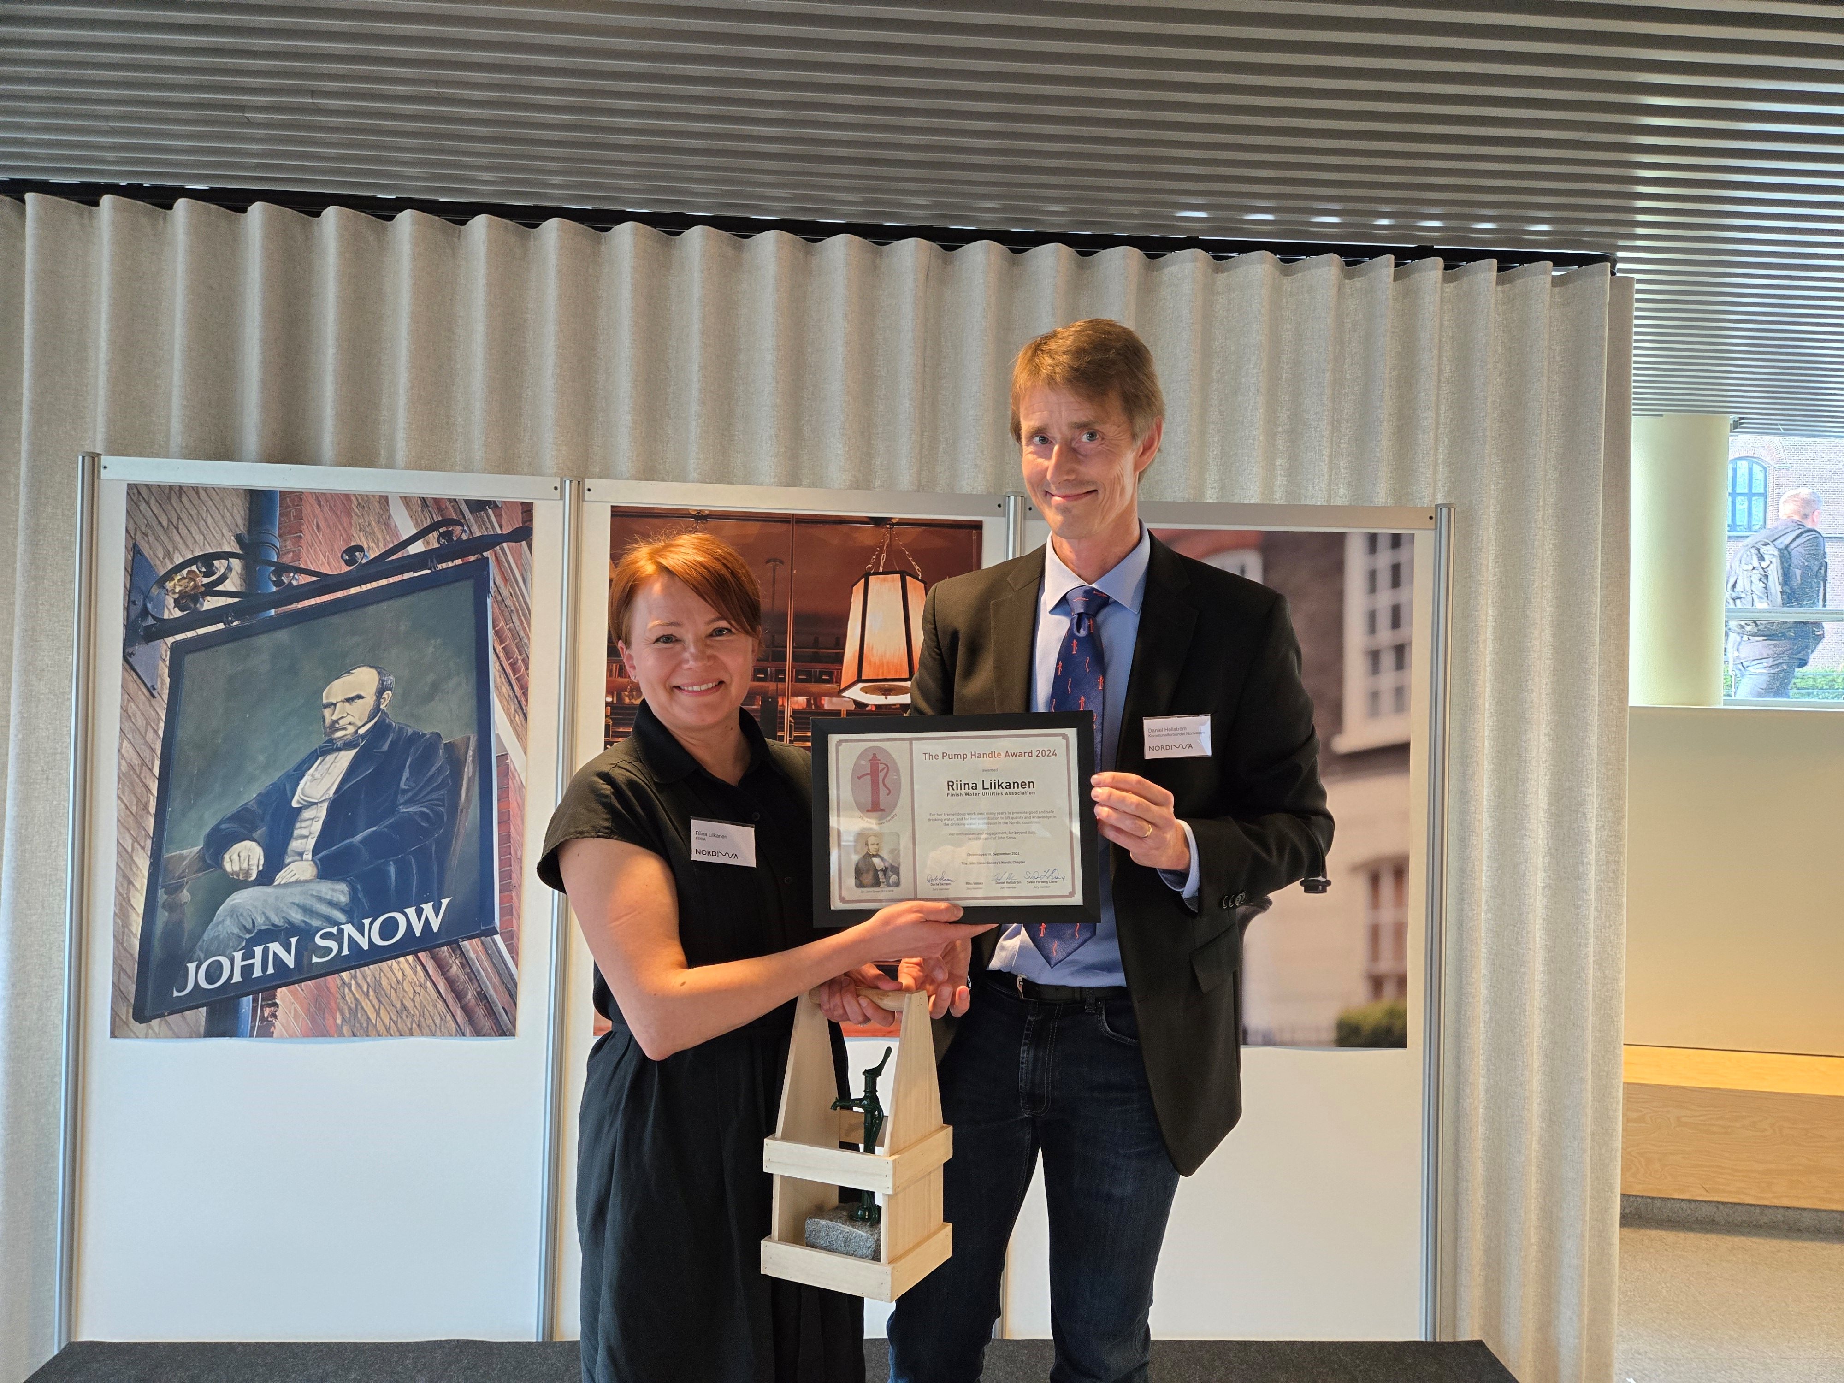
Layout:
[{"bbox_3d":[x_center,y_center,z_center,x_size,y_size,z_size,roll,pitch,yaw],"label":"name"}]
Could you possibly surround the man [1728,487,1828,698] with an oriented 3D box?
[{"bbox_3d":[3.767,-0.012,5.389,0.600,1.760,0.560,1,-1,-13],"label":"man"}]

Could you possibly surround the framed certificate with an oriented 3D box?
[{"bbox_3d":[0.038,0.148,1.423,0.329,0.242,0.020,-2,-6,3],"label":"framed certificate"}]

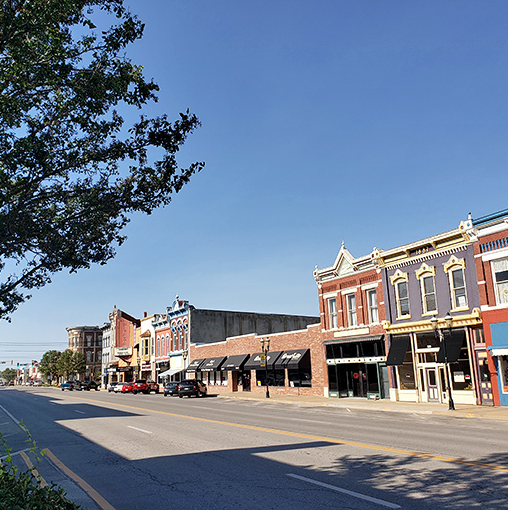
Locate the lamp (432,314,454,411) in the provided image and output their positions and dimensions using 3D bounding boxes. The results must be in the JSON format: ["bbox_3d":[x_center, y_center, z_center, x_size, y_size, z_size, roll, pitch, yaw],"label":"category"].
[{"bbox_3d":[9.467,5.230,25.212,0.450,4.676,1.260,4,-14,-28],"label":"lamp"}]

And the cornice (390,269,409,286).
[{"bbox_3d":[9.071,1.365,31.807,0.220,0.900,1.580,4,-14,-28],"label":"cornice"}]

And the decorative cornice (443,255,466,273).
[{"bbox_3d":[11.062,0.478,28.161,0.220,0.900,1.580,4,-14,-28],"label":"decorative cornice"}]

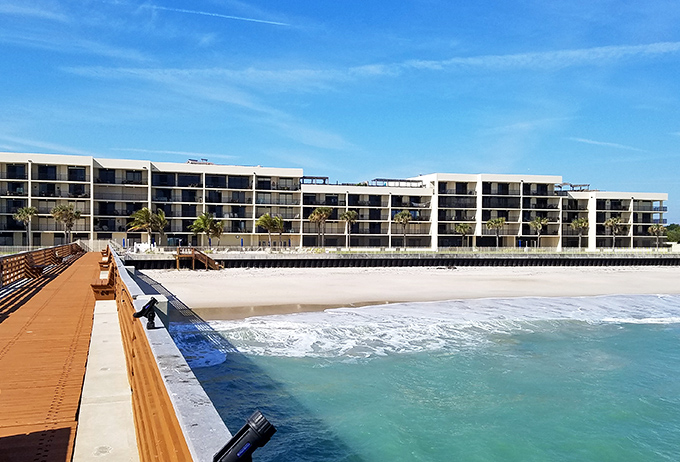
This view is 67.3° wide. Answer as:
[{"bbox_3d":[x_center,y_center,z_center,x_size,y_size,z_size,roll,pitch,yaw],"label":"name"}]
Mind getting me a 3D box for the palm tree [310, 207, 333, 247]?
[{"bbox_3d":[-3.395,-0.558,95.000,4.000,7.810,3.400,1,-1,-17],"label":"palm tree"}]

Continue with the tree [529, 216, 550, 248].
[{"bbox_3d":[39.064,0.617,100.000,3.799,6.716,3.799,0,-1,0],"label":"tree"}]

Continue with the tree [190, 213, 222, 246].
[{"bbox_3d":[-22.760,0.166,85.000,4.601,6.491,4.601,0,-1,0],"label":"tree"}]

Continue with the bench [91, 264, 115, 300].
[{"bbox_3d":[-7.334,1.532,15.834,0.640,0.940,2.400,1,-1,-25],"label":"bench"}]

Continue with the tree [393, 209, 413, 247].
[{"bbox_3d":[11.719,0.000,95.000,3.428,7.627,3.428,0,-1,0],"label":"tree"}]

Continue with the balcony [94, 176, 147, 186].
[{"bbox_3d":[-38.436,-8.543,89.858,8.700,1.300,1.800,1,-1,-17],"label":"balcony"}]

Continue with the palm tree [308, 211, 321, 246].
[{"bbox_3d":[-4.464,-0.233,95.000,2.790,7.160,2.800,0,-1,0],"label":"palm tree"}]

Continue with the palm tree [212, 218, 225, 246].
[{"bbox_3d":[-20.817,0.728,87.500,2.327,5.226,2.327,0,-1,0],"label":"palm tree"}]

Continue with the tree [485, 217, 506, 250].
[{"bbox_3d":[30.233,0.656,98.500,3.835,6.519,3.835,0,-1,0],"label":"tree"}]

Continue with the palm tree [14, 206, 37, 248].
[{"bbox_3d":[-46.495,-0.251,75.500,3.585,6.653,3.585,0,-1,0],"label":"palm tree"}]

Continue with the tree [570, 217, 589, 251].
[{"bbox_3d":[47.279,0.689,100.500,3.531,6.691,3.531,0,-1,0],"label":"tree"}]

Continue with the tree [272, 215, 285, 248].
[{"bbox_3d":[-11.139,0.181,92.500,2.350,6.340,2.600,1,-1,-17],"label":"tree"}]

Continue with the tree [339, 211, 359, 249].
[{"bbox_3d":[1.730,0.000,93.000,3.179,7.466,3.179,0,-1,0],"label":"tree"}]

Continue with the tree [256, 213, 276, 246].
[{"bbox_3d":[-13.169,-0.045,91.500,3.580,6.540,3.300,1,-1,-17],"label":"tree"}]

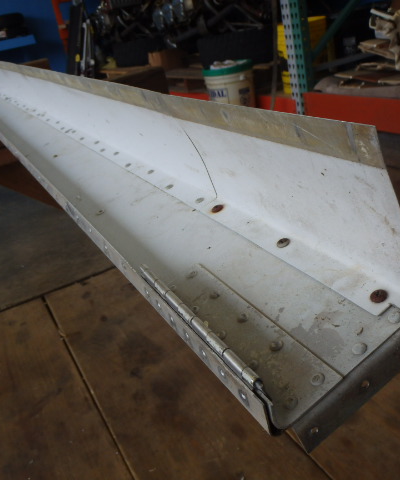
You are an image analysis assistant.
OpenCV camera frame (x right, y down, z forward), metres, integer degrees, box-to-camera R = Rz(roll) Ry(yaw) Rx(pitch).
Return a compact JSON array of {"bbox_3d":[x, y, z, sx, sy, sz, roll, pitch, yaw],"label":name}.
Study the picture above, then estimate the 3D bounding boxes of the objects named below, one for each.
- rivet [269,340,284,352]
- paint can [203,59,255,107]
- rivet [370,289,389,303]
[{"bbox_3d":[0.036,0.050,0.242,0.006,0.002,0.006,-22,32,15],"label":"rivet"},{"bbox_3d":[0.197,-0.859,3.130,0.302,0.370,0.302,-9,26,4],"label":"paint can"},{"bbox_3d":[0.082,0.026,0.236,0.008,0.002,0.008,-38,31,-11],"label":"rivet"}]

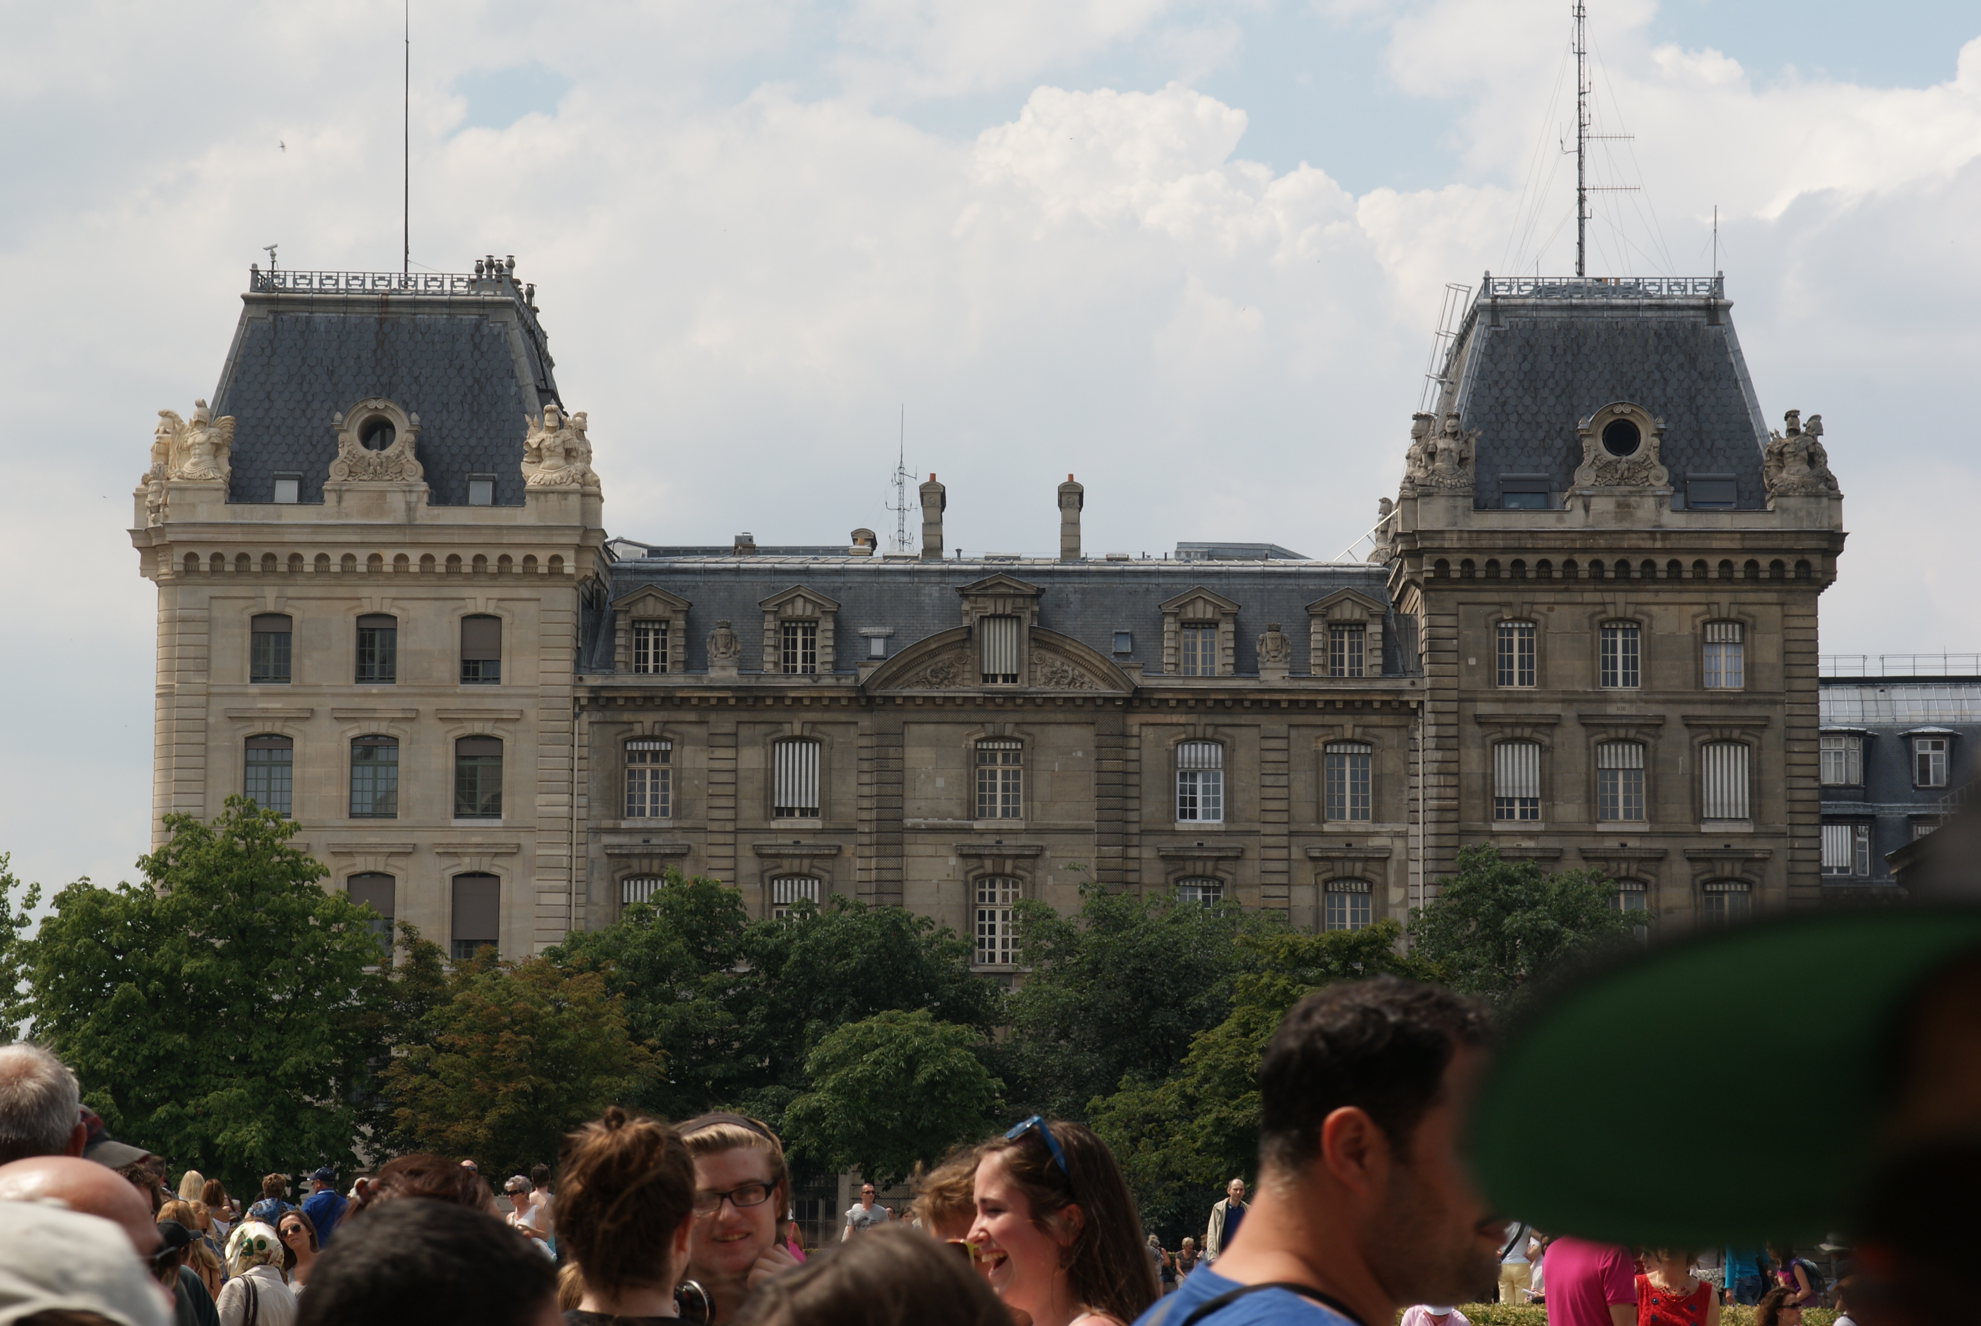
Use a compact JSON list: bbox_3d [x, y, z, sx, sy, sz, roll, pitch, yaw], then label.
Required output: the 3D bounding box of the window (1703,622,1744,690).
[{"bbox_3d":[23.385,-0.247,158.135,1.308,2.184,0.280,0,-6,0],"label":"window"}]

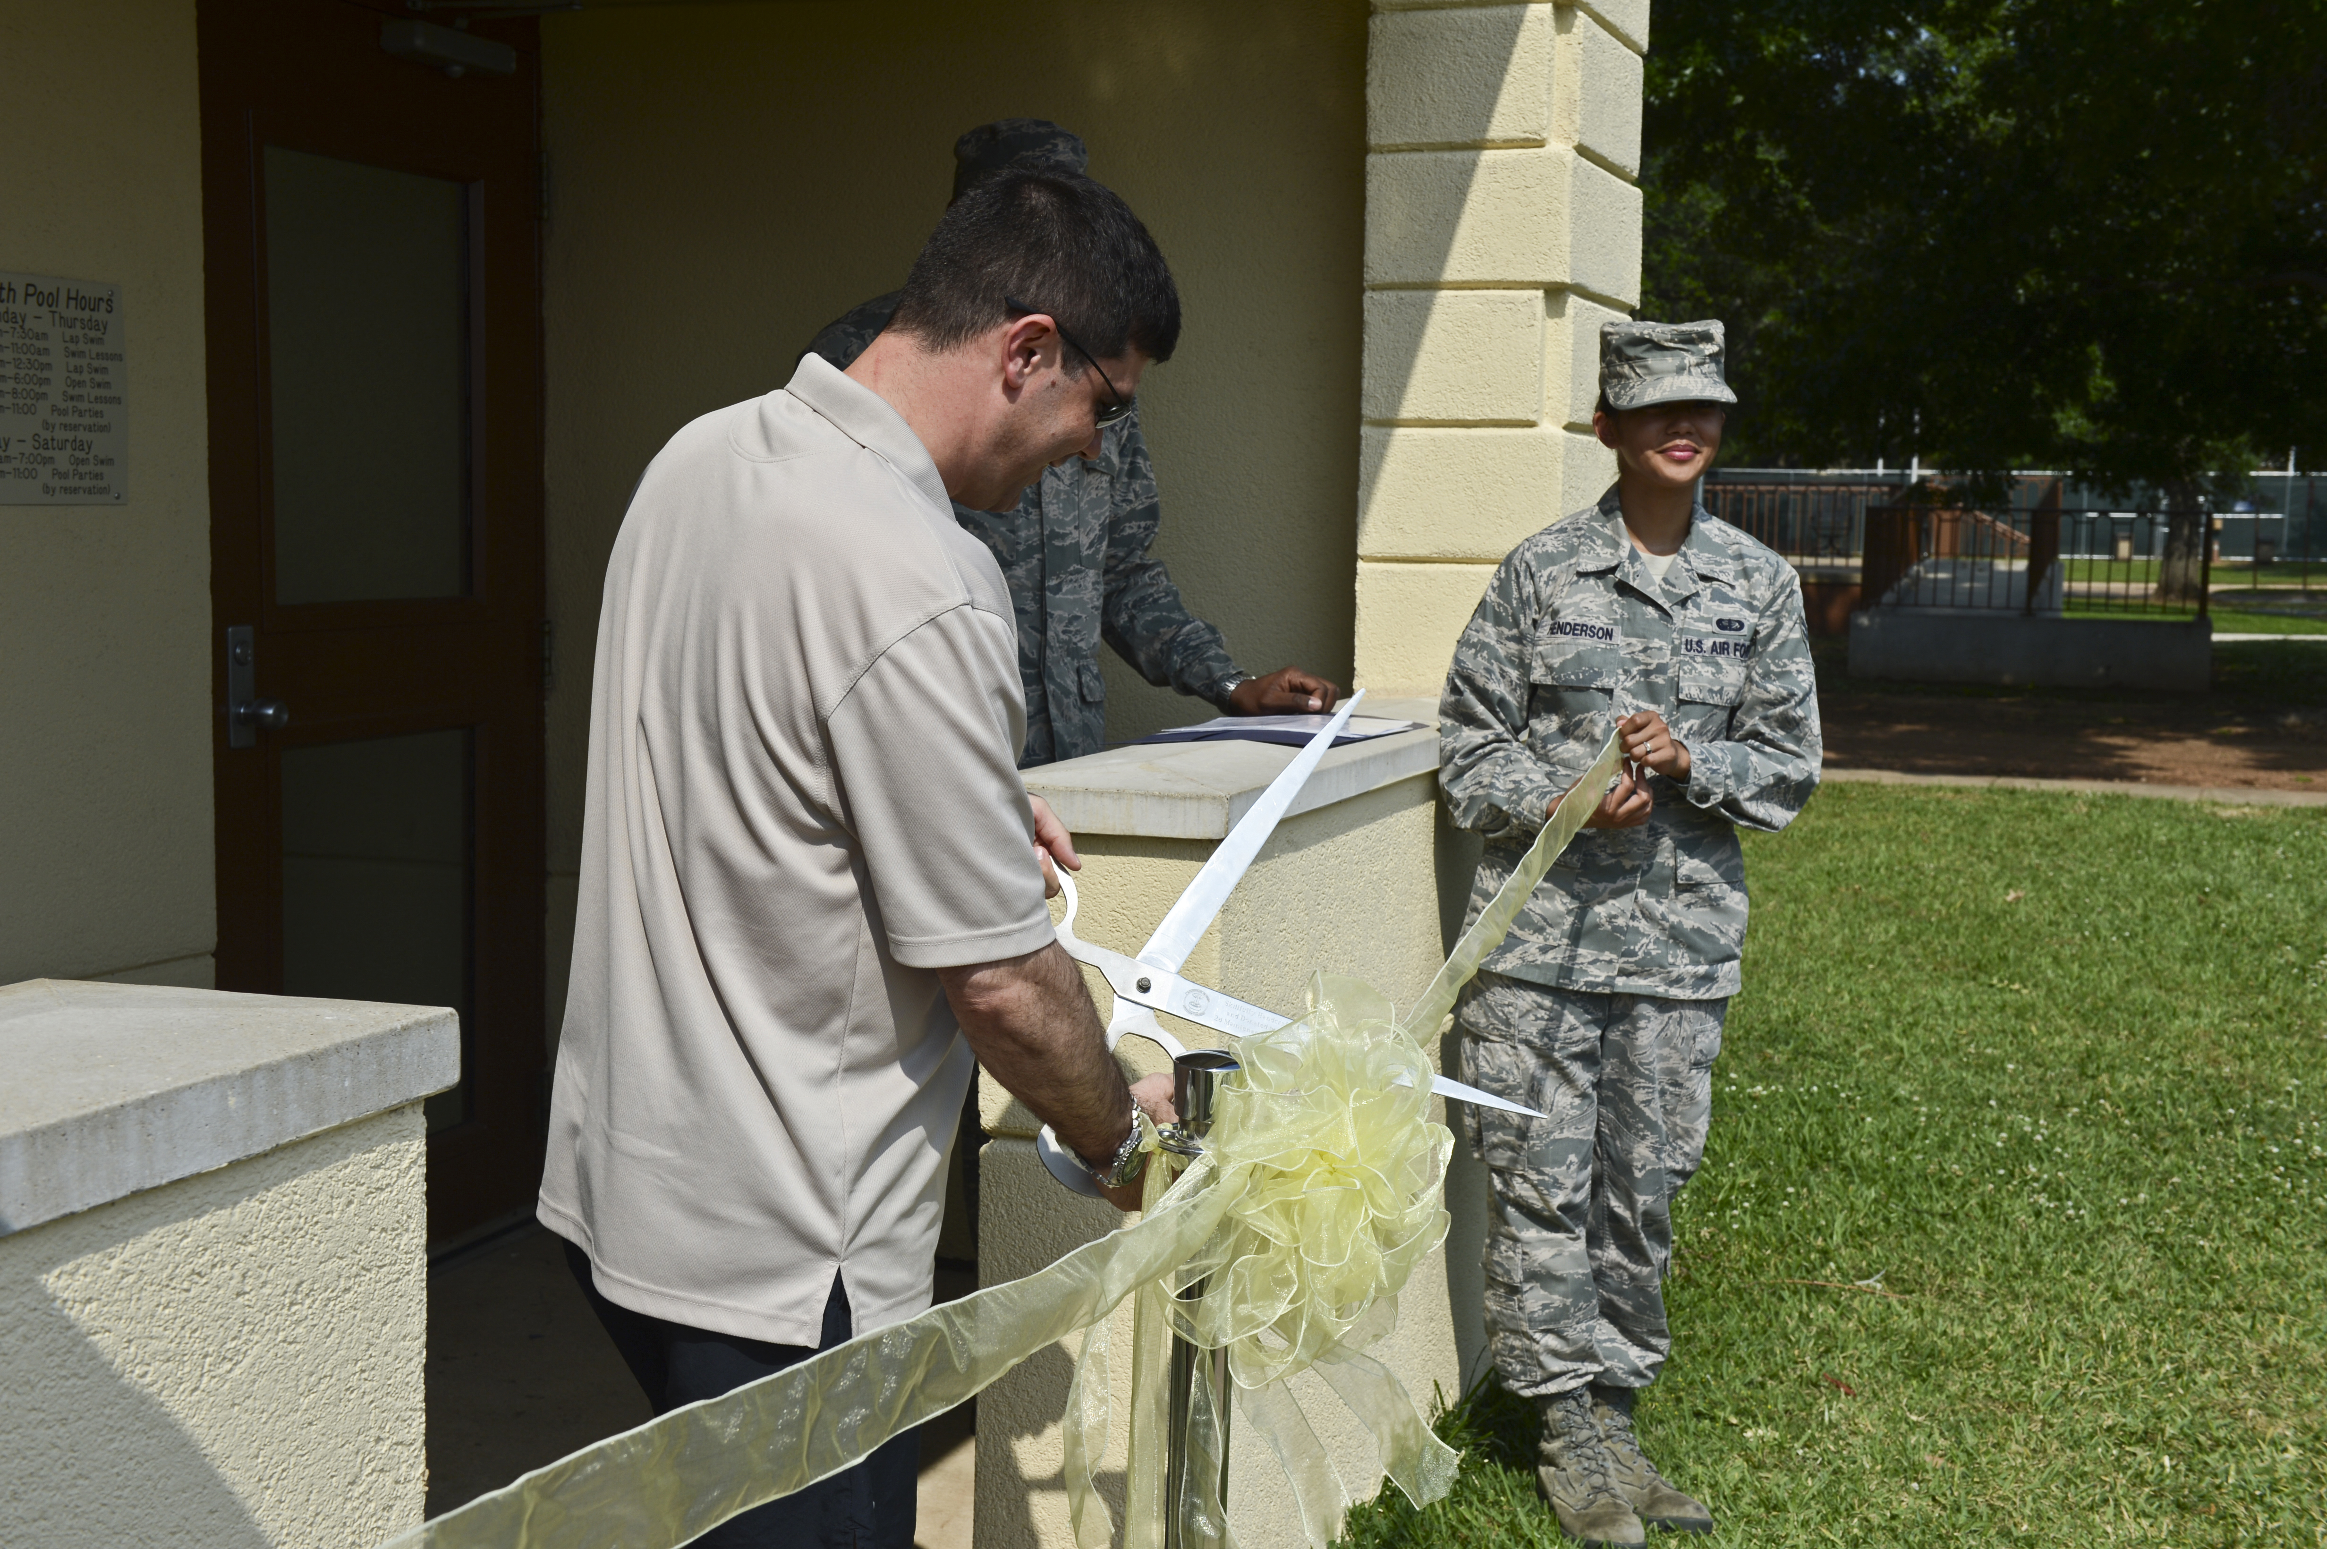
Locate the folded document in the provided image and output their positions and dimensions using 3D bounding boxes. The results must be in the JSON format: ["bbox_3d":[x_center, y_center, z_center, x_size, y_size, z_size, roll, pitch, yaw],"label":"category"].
[{"bbox_3d":[0.166,-0.064,4.150,0.310,0.030,0.380,3,6,20],"label":"folded document"}]

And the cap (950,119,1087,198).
[{"bbox_3d":[-0.190,-0.861,4.019,0.185,0.125,0.265,-2,6,-27],"label":"cap"}]

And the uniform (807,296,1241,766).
[{"bbox_3d":[-0.198,0.047,4.217,0.660,1.515,0.360,-3,7,-31],"label":"uniform"}]

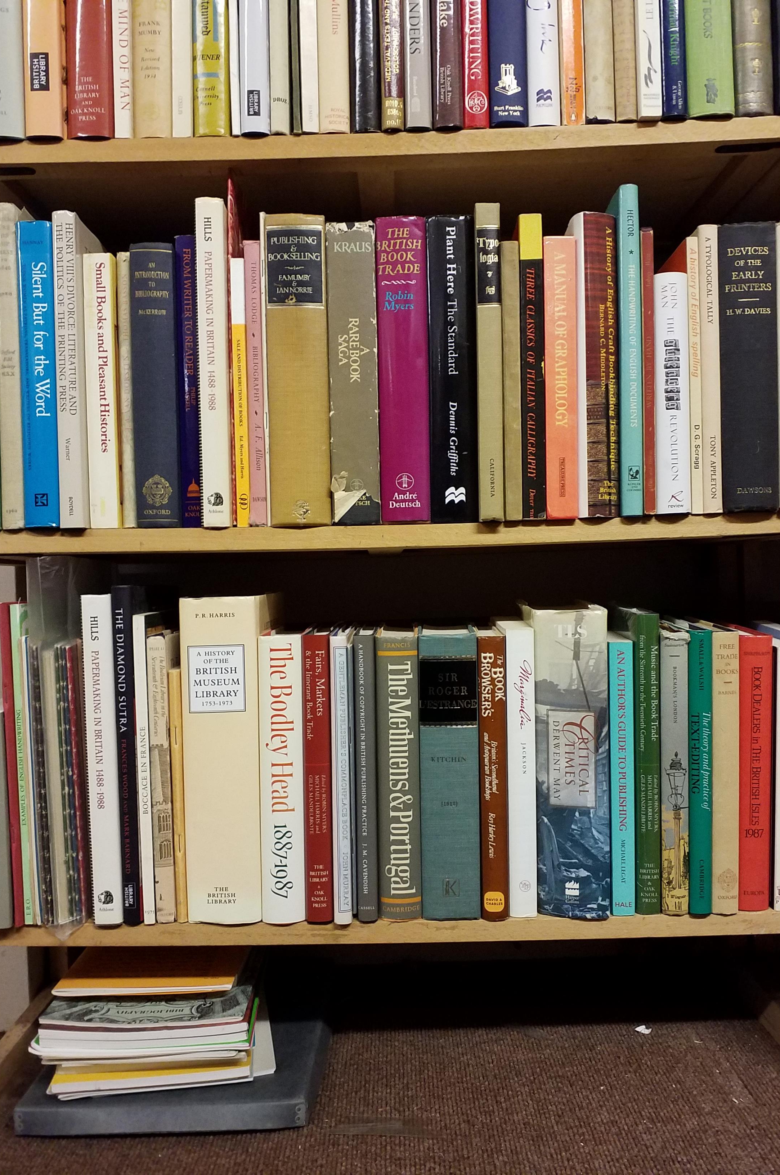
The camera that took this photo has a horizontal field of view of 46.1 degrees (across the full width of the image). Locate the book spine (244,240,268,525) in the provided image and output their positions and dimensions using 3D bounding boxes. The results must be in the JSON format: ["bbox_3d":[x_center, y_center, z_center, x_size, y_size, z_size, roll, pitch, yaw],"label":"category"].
[{"bbox_3d":[-0.104,-0.161,0.786,0.013,0.220,0.142,-1,2,1],"label":"book spine"}]

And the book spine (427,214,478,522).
[{"bbox_3d":[0.050,-0.172,0.799,0.036,0.239,0.162,-1,1,1],"label":"book spine"}]

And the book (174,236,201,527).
[{"bbox_3d":[-0.155,-0.163,0.793,0.017,0.227,0.150,-1,2,1],"label":"book"}]

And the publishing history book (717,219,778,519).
[{"bbox_3d":[0.282,-0.173,0.788,0.044,0.222,0.150,-1,1,1],"label":"publishing history book"}]

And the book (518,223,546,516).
[{"bbox_3d":[0.113,-0.174,0.795,0.018,0.237,0.156,-1,1,1],"label":"book"}]

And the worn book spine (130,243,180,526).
[{"bbox_3d":[-0.182,-0.160,0.789,0.034,0.220,0.145,-1,2,1],"label":"worn book spine"}]

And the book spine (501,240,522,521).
[{"bbox_3d":[0.096,-0.162,0.784,0.014,0.216,0.140,-1,2,1],"label":"book spine"}]

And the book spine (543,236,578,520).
[{"bbox_3d":[0.134,-0.164,0.784,0.024,0.218,0.145,-1,2,1],"label":"book spine"}]

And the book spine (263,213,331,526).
[{"bbox_3d":[-0.070,-0.172,0.801,0.047,0.242,0.162,-1,1,1],"label":"book spine"}]

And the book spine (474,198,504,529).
[{"bbox_3d":[0.080,-0.177,0.797,0.019,0.247,0.160,-1,1,1],"label":"book spine"}]

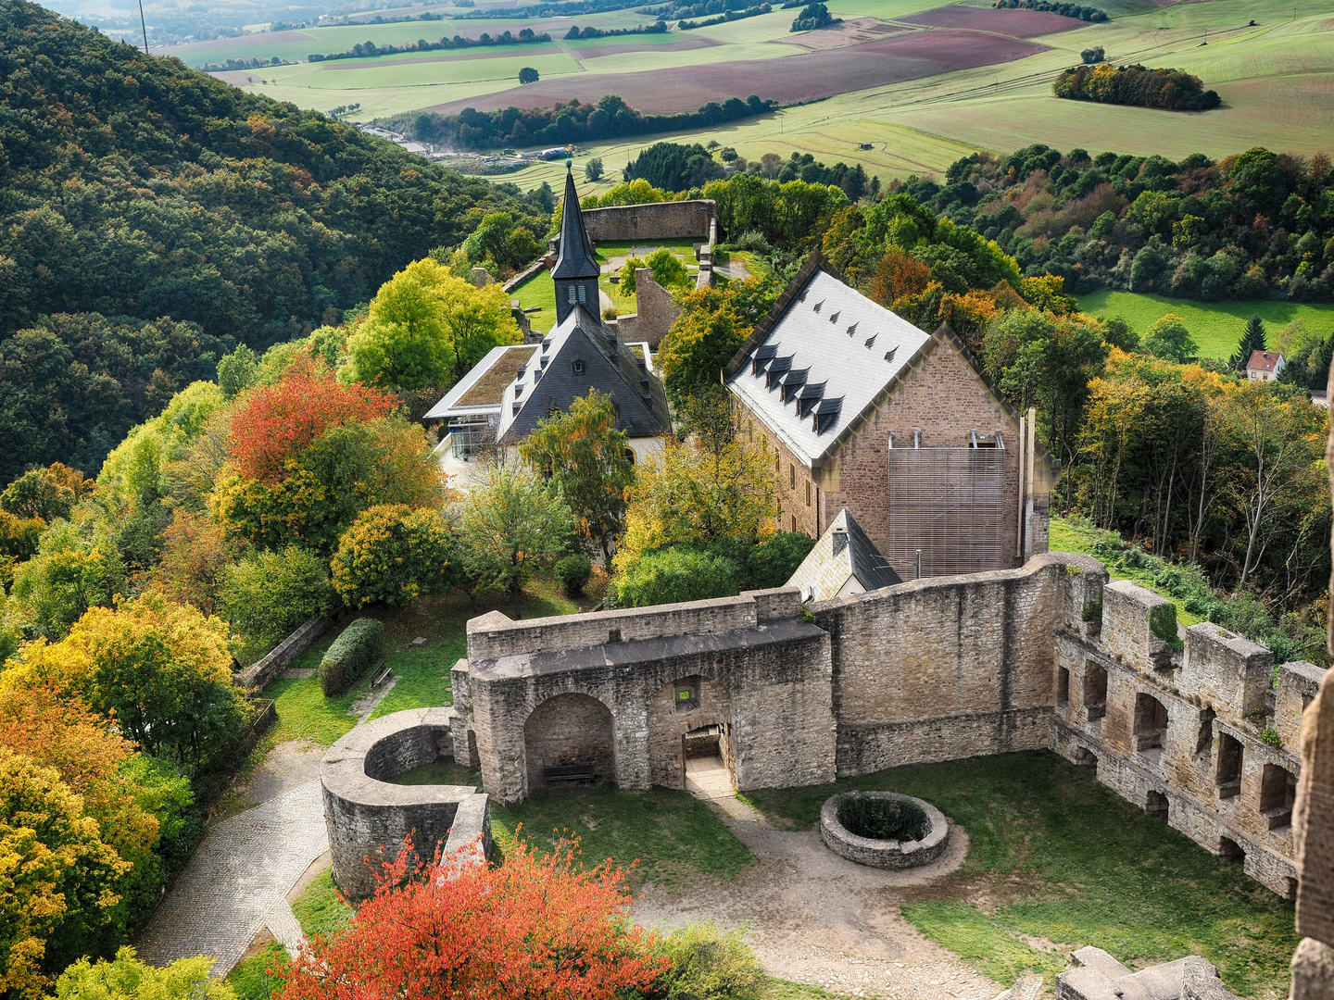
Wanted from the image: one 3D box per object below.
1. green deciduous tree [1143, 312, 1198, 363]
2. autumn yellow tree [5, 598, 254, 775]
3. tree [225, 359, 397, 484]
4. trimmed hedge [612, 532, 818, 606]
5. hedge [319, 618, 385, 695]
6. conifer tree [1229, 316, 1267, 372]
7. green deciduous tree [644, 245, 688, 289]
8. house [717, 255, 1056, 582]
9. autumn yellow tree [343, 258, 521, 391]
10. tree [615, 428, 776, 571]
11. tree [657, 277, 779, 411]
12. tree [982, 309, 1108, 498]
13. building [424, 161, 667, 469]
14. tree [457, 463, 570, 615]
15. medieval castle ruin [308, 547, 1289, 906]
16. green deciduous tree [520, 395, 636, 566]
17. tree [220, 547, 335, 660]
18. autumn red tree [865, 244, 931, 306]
[{"bbox_3d":[134.108,-42.693,409.791,14.500,14.500,14.500,-2,18,0],"label":"green deciduous tree"},{"bbox_3d":[-22.207,7.742,63.830,10.000,7.980,9.500,-3,20,0],"label":"autumn yellow tree"},{"bbox_3d":[-20.836,-3.053,91.473,9.950,10.660,9.460,-3,20,0],"label":"tree"},{"bbox_3d":[2.423,3.868,88.043,11.300,3.000,4.000,0,18,8],"label":"trimmed hedge"},{"bbox_3d":[-16.004,7.960,78.758,1.450,2.150,4.900,1,18,12],"label":"hedge"},{"bbox_3d":[152.892,-40.685,402.669,9.500,15.300,9.500,-2,18,0],"label":"conifer tree"},{"bbox_3d":[-0.058,-31.228,209.025,5.900,6.400,5.900,-2,18,0],"label":"green deciduous tree"},{"bbox_3d":[13.825,-6.200,106.520,14.960,16.910,27.670,-5,18,-8],"label":"house"},{"bbox_3d":[-19.058,-13.153,125.464,14.460,12.440,12.500,-3,20,0],"label":"autumn yellow tree"},{"bbox_3d":[1.861,0.390,92.446,9.600,10.200,9.600,-2,18,0],"label":"tree"},{"bbox_3d":[3.687,-10.307,110.316,9.140,11.140,8.680,-3,20,0],"label":"tree"},{"bbox_3d":[23.481,-5.861,95.695,8.220,11.950,7.810,-3,20,0],"label":"tree"},{"bbox_3d":[-8.339,-13.400,110.439,17.100,20.400,21.000,-3,20,0],"label":"building"},{"bbox_3d":[-7.316,2.131,74.792,5.510,7.730,5.230,-3,20,0],"label":"tree"},{"bbox_3d":[4.256,7.918,50.046,31.900,8.900,13.500,-3,20,0],"label":"medieval castle ruin"},{"bbox_3d":[-5.307,-1.230,95.294,7.200,11.200,7.200,-2,18,0],"label":"green deciduous tree"},{"bbox_3d":[-19.226,4.883,75.905,5.700,5.220,5.420,-3,20,0],"label":"tree"},{"bbox_3d":[17.983,-15.178,119.876,5.580,9.260,5.300,-3,20,0],"label":"autumn red tree"}]

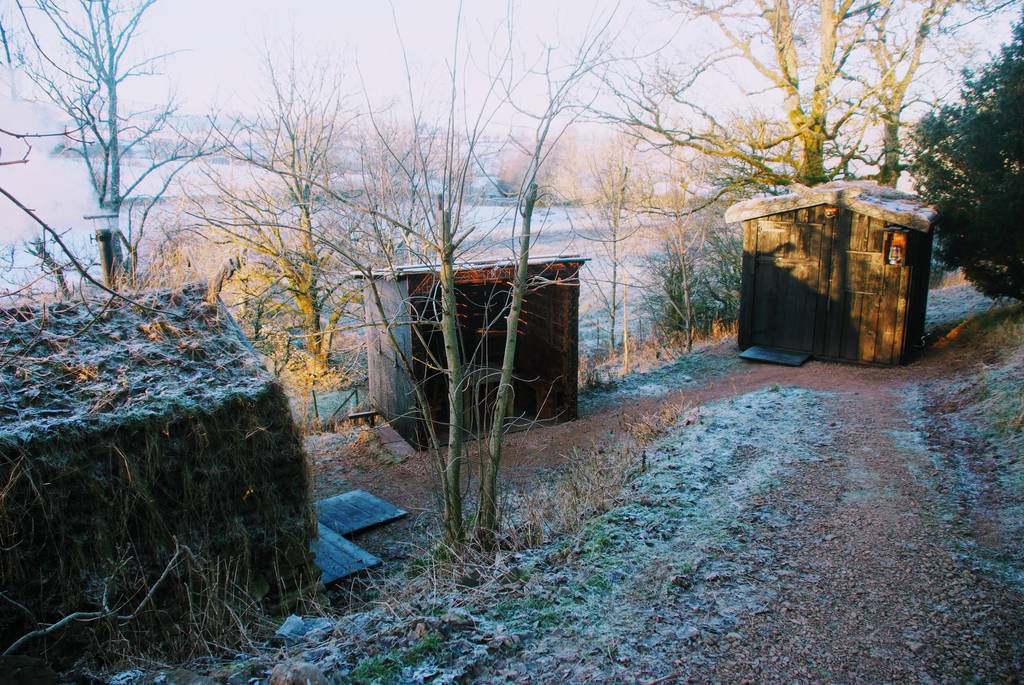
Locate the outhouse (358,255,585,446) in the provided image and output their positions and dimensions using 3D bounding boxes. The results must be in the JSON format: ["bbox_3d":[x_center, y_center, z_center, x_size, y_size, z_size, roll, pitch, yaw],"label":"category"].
[{"bbox_3d":[-0.560,-0.086,9.693,2.241,1.998,2.115,-7,14,-24],"label":"outhouse"}]

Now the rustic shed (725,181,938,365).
[{"bbox_3d":[4.458,-1.076,10.782,2.475,2.288,1.737,8,15,33],"label":"rustic shed"}]

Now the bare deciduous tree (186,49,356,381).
[{"bbox_3d":[-4.456,-2.234,14.344,3.161,6.063,3.161,-1,13,0],"label":"bare deciduous tree"}]

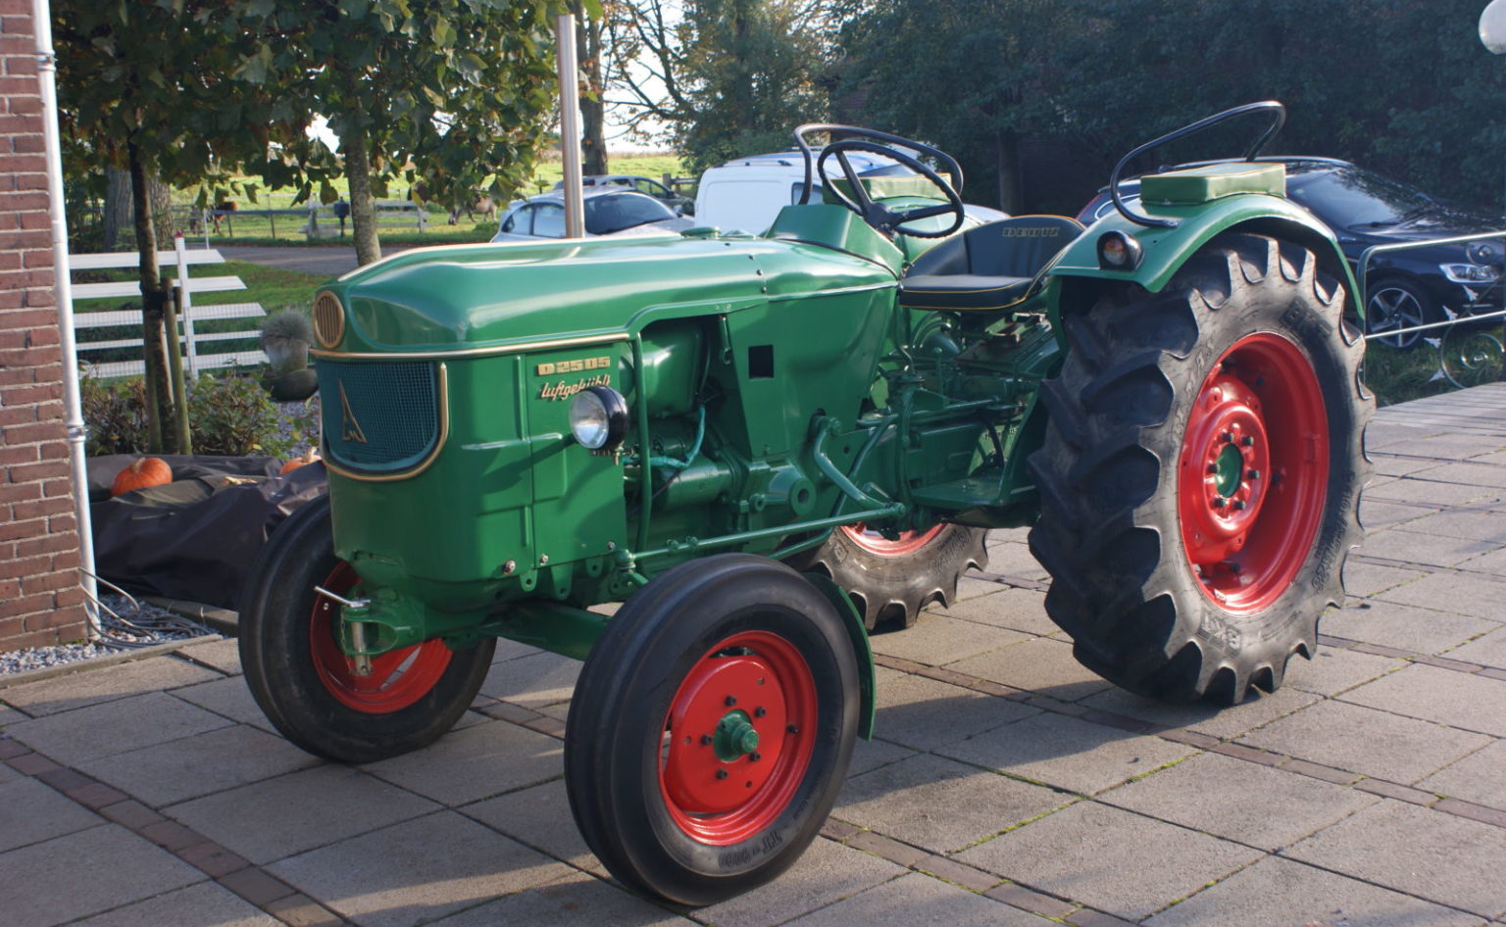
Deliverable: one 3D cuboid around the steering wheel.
[{"bbox_3d":[0.354,-0.702,4.690,0.430,0.085,0.430,8,-24,46],"label":"steering wheel"}]

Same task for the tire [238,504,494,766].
[{"bbox_3d":[-0.960,0.410,4.474,0.710,0.710,0.175,-10,12,-42],"label":"tire"}]

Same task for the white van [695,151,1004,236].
[{"bbox_3d":[1.366,-3.215,23.300,4.050,1.820,1.700,5,11,33],"label":"white van"}]

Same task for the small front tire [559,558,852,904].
[{"bbox_3d":[-0.070,0.534,3.581,0.710,0.710,0.175,-10,12,-42],"label":"small front tire"}]

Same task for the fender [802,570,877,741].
[{"bbox_3d":[0.123,0.402,3.771,0.250,0.430,0.180,-10,12,-42],"label":"fender"}]

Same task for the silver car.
[{"bbox_3d":[-2.104,-3.461,26.500,1.670,1.460,3.950,-9,12,-38],"label":"silver car"}]

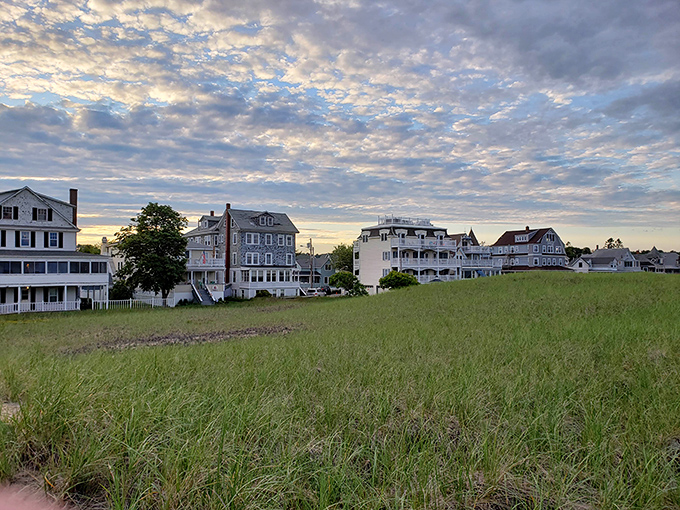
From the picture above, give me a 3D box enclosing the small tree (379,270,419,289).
[{"bbox_3d":[7.800,3.786,67.917,5.200,3.500,4.800,0,-2,0],"label":"small tree"}]

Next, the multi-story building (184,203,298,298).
[{"bbox_3d":[-15.800,-0.572,77.752,15.000,13.800,15.500,1,-2,-36],"label":"multi-story building"}]

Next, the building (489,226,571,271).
[{"bbox_3d":[46.200,0.115,124.052,10.000,13.700,17.000,1,-2,-30],"label":"building"}]

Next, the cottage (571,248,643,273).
[{"bbox_3d":[71.500,2.363,138.992,11.500,8.500,15.000,1,-2,-30],"label":"cottage"}]

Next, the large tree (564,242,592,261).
[{"bbox_3d":[76.000,1.853,162.017,8.500,12.500,8.500,0,-2,0],"label":"large tree"}]

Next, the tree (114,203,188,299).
[{"bbox_3d":[-21.600,0.053,58.525,8.400,11.800,8.000,0,-2,0],"label":"tree"}]

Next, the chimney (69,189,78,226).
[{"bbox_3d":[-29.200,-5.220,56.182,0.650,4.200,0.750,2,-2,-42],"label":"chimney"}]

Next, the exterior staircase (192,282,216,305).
[{"bbox_3d":[-17.500,4.954,65.181,2.000,2.400,3.500,1,-2,-36],"label":"exterior staircase"}]

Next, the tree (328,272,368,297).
[{"bbox_3d":[1.150,4.325,75.905,5.600,4.000,5.200,0,-2,0],"label":"tree"}]

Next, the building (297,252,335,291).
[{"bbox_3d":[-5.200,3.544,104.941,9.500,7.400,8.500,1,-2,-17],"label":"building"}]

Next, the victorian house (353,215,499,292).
[{"bbox_3d":[14.600,0.436,88.026,20.000,12.600,13.000,1,-2,-30],"label":"victorian house"}]

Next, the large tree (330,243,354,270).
[{"bbox_3d":[0.900,2.414,113.979,6.500,10.000,6.500,0,-2,0],"label":"large tree"}]

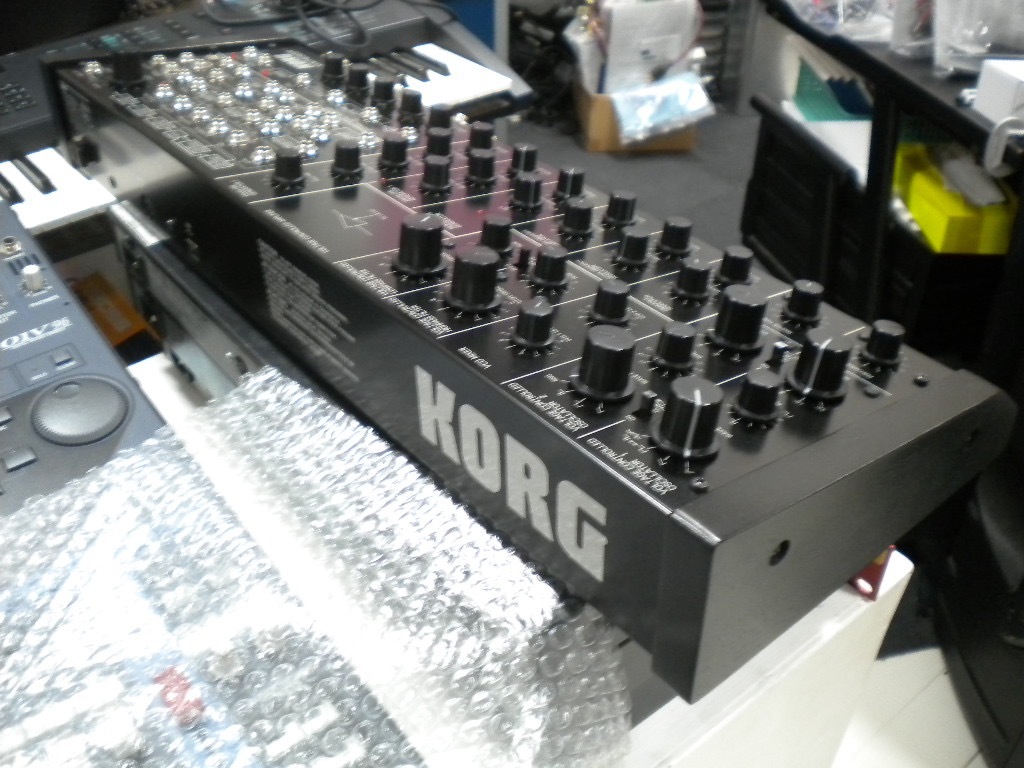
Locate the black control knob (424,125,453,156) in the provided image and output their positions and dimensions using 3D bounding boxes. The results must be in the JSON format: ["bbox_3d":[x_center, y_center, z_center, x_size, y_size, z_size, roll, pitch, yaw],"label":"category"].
[{"bbox_3d":[-0.039,-0.130,0.560,0.017,0.013,0.017,0,31,-11],"label":"black control knob"}]

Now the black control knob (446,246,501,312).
[{"bbox_3d":[-0.014,-0.042,0.409,0.023,0.019,0.023,0,31,-11],"label":"black control knob"}]

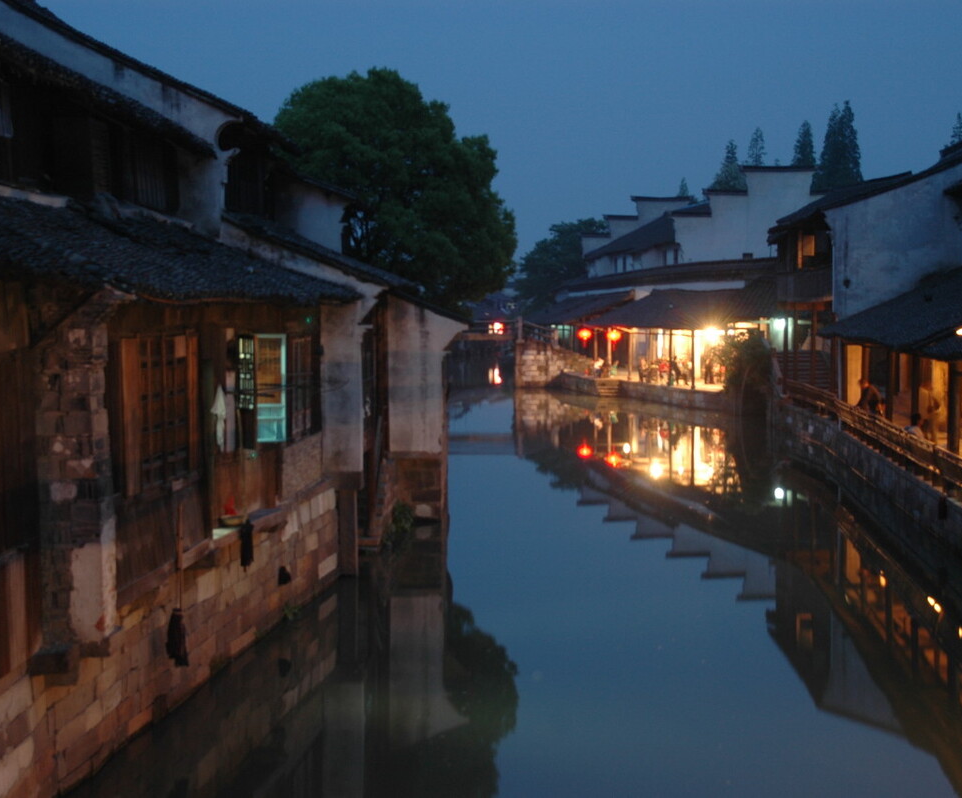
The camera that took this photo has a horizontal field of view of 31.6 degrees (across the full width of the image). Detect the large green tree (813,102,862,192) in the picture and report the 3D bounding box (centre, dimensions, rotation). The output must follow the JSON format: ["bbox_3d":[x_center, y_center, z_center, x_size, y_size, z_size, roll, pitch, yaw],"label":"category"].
[{"bbox_3d":[26.940,-12.999,128.000,4.800,18.500,4.800,0,3,0],"label":"large green tree"}]

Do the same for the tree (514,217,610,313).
[{"bbox_3d":[7.727,-10.376,150.000,9.800,11.200,9.500,0,3,0],"label":"tree"}]

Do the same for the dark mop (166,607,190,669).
[{"bbox_3d":[-2.680,2.106,15.000,0.180,0.510,0.210,0,3,7],"label":"dark mop"}]

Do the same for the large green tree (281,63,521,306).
[{"bbox_3d":[-2.345,-4.252,45.000,6.700,9.000,6.500,0,3,0],"label":"large green tree"}]

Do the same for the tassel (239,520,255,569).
[{"bbox_3d":[-2.392,1.490,17.400,0.150,0.490,0.165,0,3,7],"label":"tassel"}]

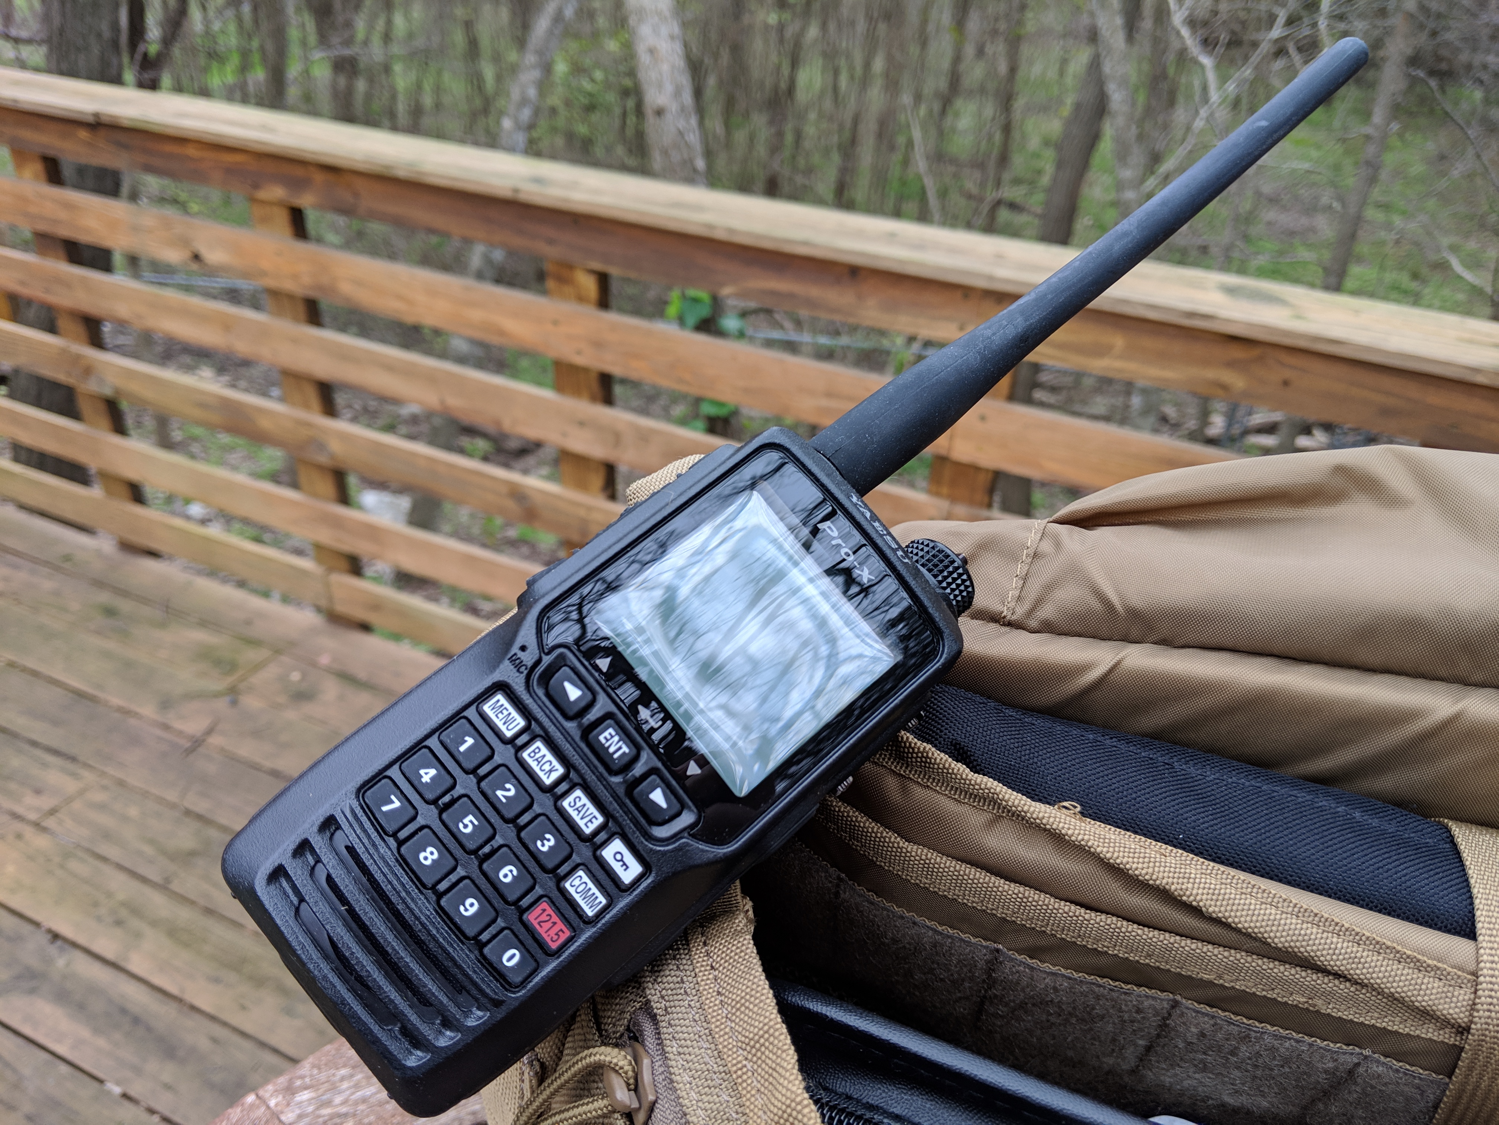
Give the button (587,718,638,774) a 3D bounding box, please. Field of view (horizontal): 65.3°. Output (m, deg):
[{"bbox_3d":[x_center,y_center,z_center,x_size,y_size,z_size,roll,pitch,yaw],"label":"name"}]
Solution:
[{"bbox_3d":[-0.024,0.032,0.204,0.006,0.002,0.007,-39,87,-20],"label":"button"}]

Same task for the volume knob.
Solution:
[{"bbox_3d":[0.037,0.004,0.242,0.009,0.018,0.018,-39,87,-20],"label":"volume knob"}]

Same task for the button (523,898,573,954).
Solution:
[{"bbox_3d":[-0.033,0.060,0.193,0.005,0.002,0.007,-39,87,-20],"label":"button"}]

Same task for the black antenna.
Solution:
[{"bbox_3d":[0.088,-0.077,0.278,0.201,0.015,0.015,-39,87,-20],"label":"black antenna"}]

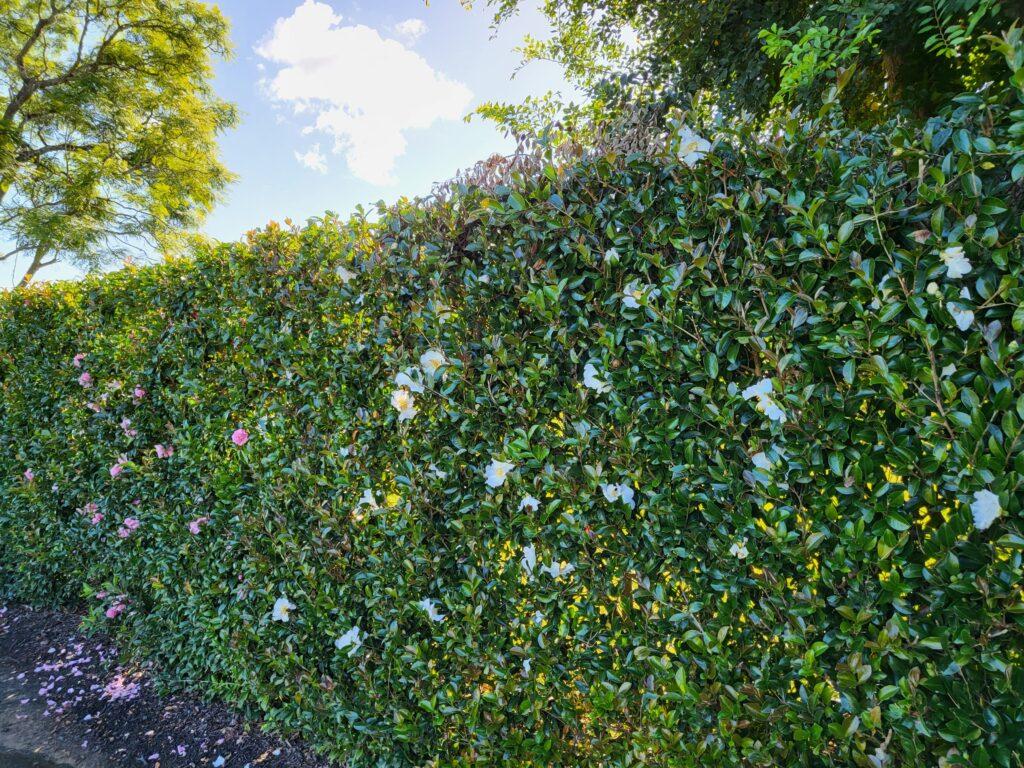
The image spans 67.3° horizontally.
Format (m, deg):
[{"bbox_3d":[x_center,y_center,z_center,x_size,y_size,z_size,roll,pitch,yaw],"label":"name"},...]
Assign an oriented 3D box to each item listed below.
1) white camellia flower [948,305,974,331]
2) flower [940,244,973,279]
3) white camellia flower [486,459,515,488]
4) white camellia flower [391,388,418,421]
[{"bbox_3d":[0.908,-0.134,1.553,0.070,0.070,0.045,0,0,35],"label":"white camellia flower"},{"bbox_3d":[0.787,-0.217,1.362,0.068,0.068,0.050,0,-6,45],"label":"flower"},{"bbox_3d":[-0.030,0.237,2.038,0.075,0.075,0.040,0,0,7],"label":"white camellia flower"},{"bbox_3d":[-0.359,0.069,2.569,0.090,0.100,0.050,0,0,3],"label":"white camellia flower"}]

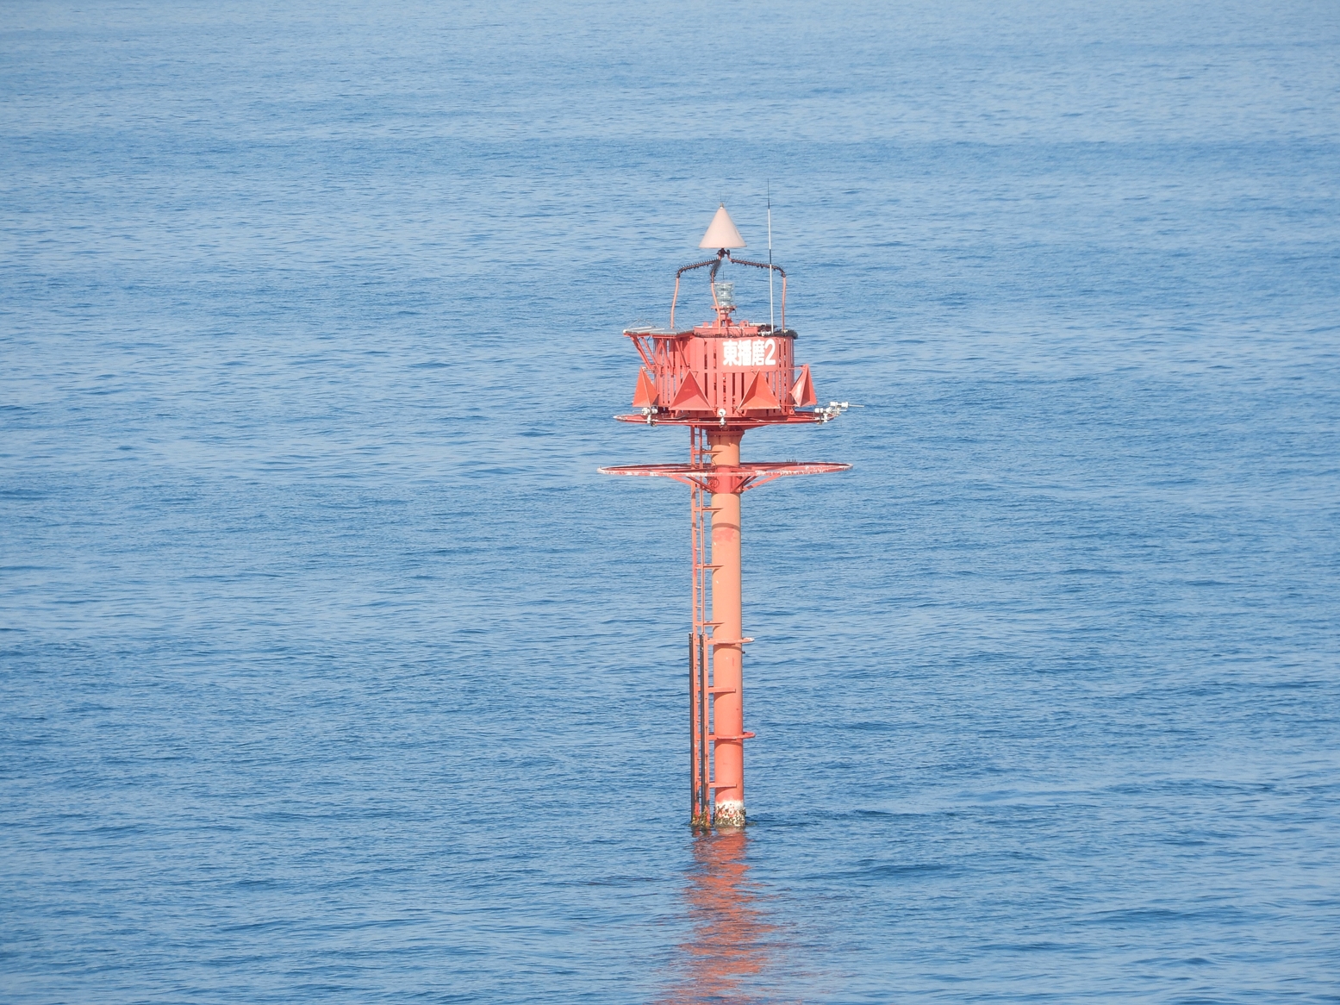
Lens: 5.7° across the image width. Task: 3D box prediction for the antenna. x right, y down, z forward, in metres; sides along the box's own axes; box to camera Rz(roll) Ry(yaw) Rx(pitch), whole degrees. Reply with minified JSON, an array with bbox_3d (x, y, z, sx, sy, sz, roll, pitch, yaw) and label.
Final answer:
[{"bbox_3d":[1.591,-3.874,213.800,0.036,2.370,0.036,-2,2,0],"label":"antenna"}]

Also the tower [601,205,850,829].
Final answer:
[{"bbox_3d":[0.881,0.231,214.000,3.970,9.870,3.970,-1,2,0],"label":"tower"}]

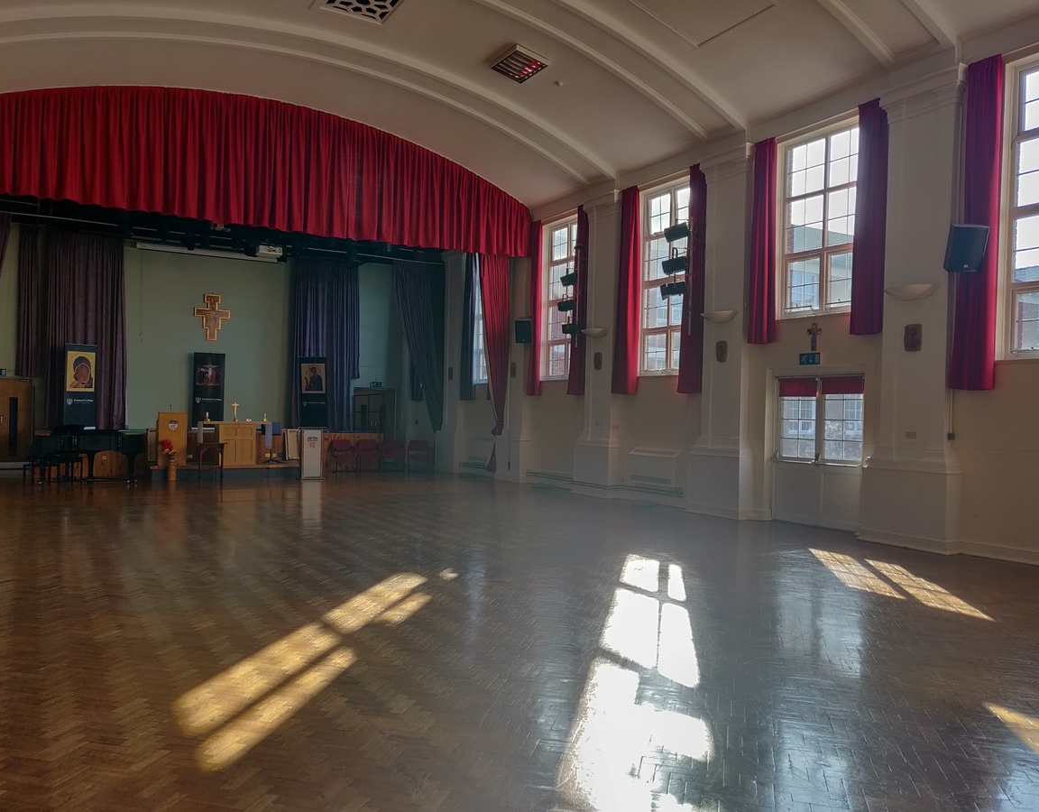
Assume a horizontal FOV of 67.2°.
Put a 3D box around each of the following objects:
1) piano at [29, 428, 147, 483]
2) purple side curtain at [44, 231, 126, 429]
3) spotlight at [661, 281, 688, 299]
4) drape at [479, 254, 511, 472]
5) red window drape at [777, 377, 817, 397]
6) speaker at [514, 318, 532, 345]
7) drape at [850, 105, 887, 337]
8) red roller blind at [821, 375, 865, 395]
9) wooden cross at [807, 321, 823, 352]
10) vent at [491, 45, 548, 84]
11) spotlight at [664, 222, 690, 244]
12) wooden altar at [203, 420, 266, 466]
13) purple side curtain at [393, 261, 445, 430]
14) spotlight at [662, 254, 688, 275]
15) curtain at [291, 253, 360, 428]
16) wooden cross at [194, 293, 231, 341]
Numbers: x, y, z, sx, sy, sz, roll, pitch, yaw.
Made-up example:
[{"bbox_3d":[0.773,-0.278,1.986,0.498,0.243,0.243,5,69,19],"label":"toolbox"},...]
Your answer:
[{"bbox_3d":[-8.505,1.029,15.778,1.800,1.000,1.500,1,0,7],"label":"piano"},{"bbox_3d":[-10.773,-1.874,19.500,1.741,4.880,0.250,1,0,-31],"label":"purple side curtain"},{"bbox_3d":[2.701,-2.040,13.650,0.380,0.250,0.260,-6,-3,24],"label":"spotlight"},{"bbox_3d":[-0.597,-1.057,18.080,0.815,5.157,0.300,1,0,-31],"label":"drape"},{"bbox_3d":[4.326,-0.286,12.113,0.050,0.298,0.716,2,-1,-32],"label":"red window drape"},{"bbox_3d":[0.089,-1.615,17.075,0.360,0.510,0.300,1,15,7],"label":"speaker"},{"bbox_3d":[4.727,-2.534,10.520,0.160,3.161,0.536,1,0,-31],"label":"drape"},{"bbox_3d":[4.577,-0.291,11.091,0.060,0.275,0.702,1,0,-31],"label":"red roller blind"},{"bbox_3d":[4.455,-1.041,11.791,0.030,0.422,0.257,2,-1,-32],"label":"wooden cross"},{"bbox_3d":[0.004,-5.282,12.100,0.564,0.120,0.800,12,-6,-31],"label":"vent"},{"bbox_3d":[2.744,-3.011,13.629,0.380,0.250,0.260,-13,-7,24],"label":"spotlight"},{"bbox_3d":[-6.341,0.823,17.271,1.533,0.951,0.650,1,0,-31],"label":"wooden altar"},{"bbox_3d":[-2.668,-1.617,21.208,1.612,4.614,0.280,2,-1,-32],"label":"purple side curtain"},{"bbox_3d":[2.573,-2.323,12.906,0.410,0.250,0.250,-13,-4,13],"label":"spotlight"},{"bbox_3d":[-5.563,-1.771,22.387,2.010,4.907,0.300,2,-1,-32],"label":"curtain"},{"bbox_3d":[-8.308,-2.403,21.147,0.923,1.281,0.060,2,-1,-32],"label":"wooden cross"}]

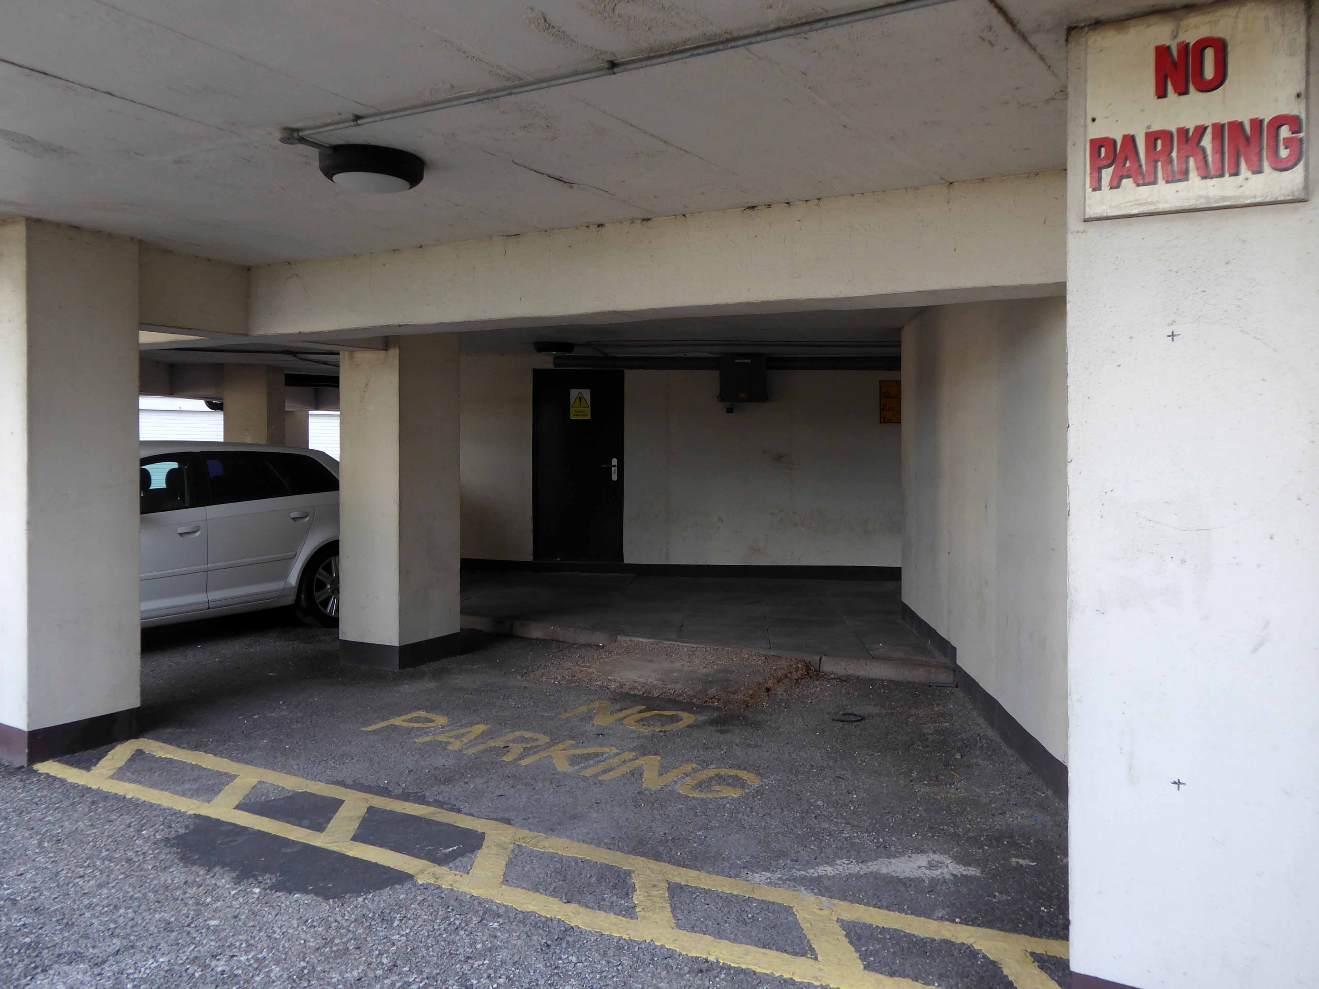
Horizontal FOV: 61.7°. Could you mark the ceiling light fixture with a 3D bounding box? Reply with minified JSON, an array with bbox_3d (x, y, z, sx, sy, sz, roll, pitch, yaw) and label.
[{"bbox_3d":[-0.954,-1.070,3.670,0.350,0.095,0.350,0,1,4],"label":"ceiling light fixture"}]

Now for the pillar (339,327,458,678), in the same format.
[{"bbox_3d":[-1.681,-0.015,7.134,0.540,2.120,0.560,1,1,31],"label":"pillar"}]

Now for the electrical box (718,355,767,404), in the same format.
[{"bbox_3d":[0.834,-1.151,10.970,0.460,0.490,0.240,0,1,4],"label":"electrical box"}]

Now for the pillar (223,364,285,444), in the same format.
[{"bbox_3d":[-5.010,-0.410,13.670,0.530,2.360,0.540,0,1,4],"label":"pillar"}]

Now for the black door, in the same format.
[{"bbox_3d":[-0.827,-0.294,11.250,0.925,1.960,0.070,0,1,4],"label":"black door"}]

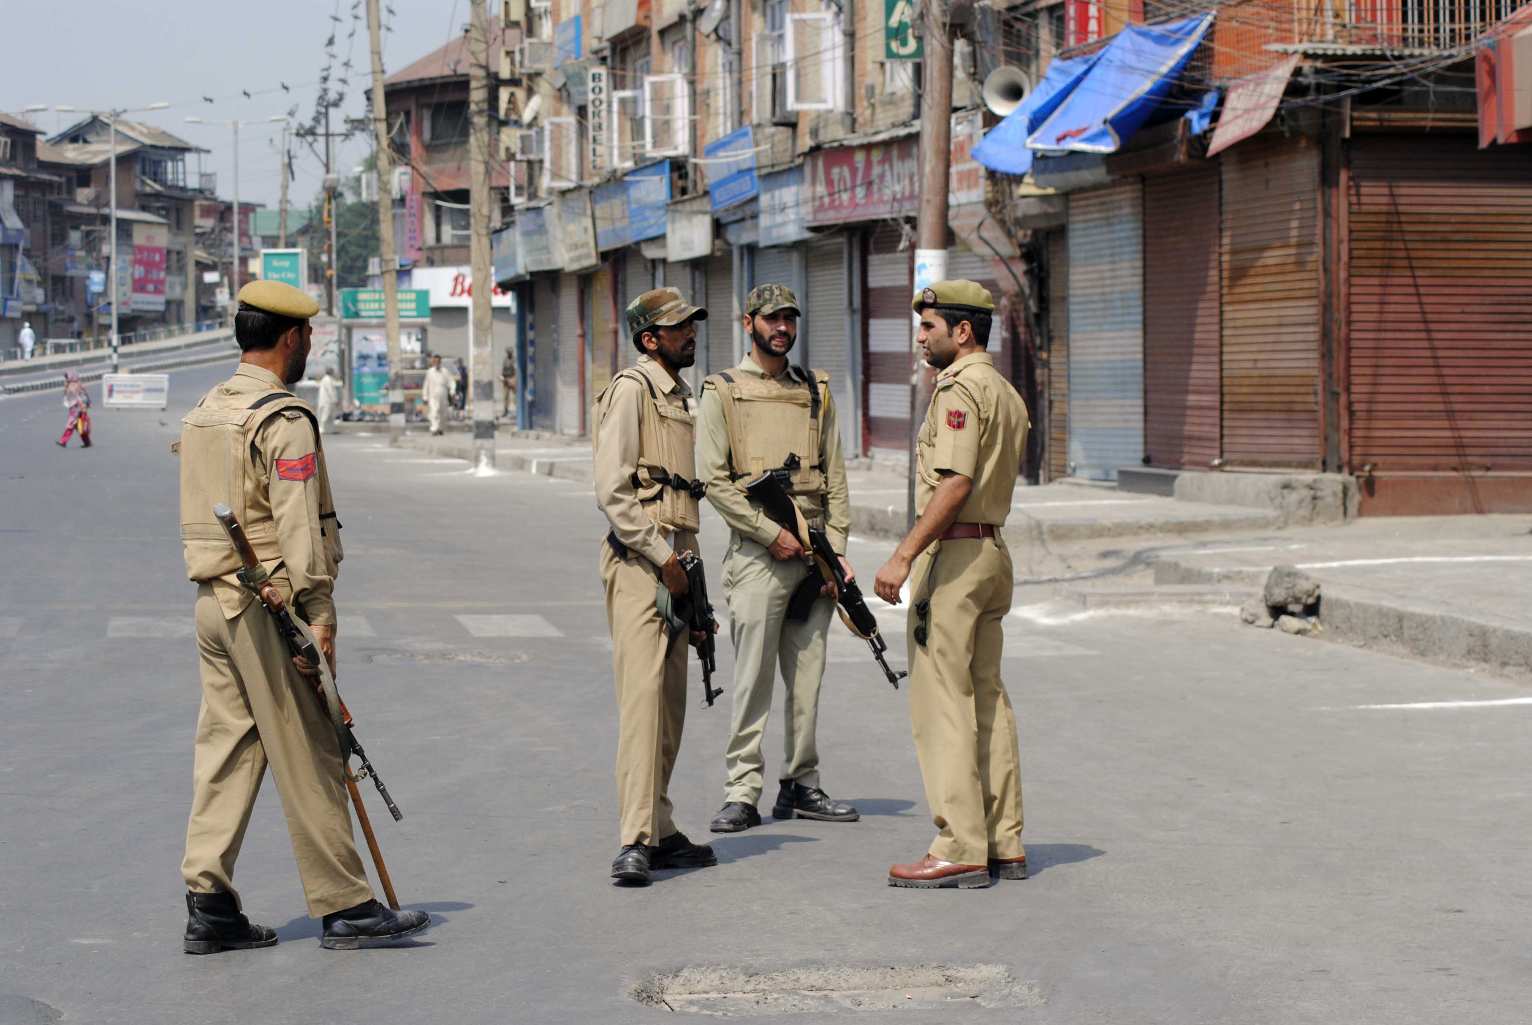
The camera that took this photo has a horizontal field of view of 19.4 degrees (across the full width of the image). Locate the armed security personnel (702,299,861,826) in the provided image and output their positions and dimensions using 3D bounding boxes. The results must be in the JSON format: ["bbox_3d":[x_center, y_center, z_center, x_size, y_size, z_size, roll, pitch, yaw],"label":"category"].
[{"bbox_3d":[0.042,0.136,14.776,0.560,1.780,0.420,-1,2,-18],"label":"armed security personnel"}]

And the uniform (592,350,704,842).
[{"bbox_3d":[-0.358,0.267,13.450,0.340,1.470,0.480,1,2,23],"label":"uniform"}]

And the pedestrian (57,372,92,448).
[{"bbox_3d":[-14.305,-2.134,92.500,0.700,1.570,0.500,0,2,-6],"label":"pedestrian"}]

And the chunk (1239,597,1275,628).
[{"bbox_3d":[2.851,0.568,25.898,0.210,0.180,0.200,0,2,11],"label":"chunk"}]

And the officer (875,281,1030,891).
[{"bbox_3d":[0.553,0.210,13.300,0.440,1.790,0.500,1,2,22],"label":"officer"}]

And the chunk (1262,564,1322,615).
[{"bbox_3d":[3.320,0.479,28.200,0.350,0.310,0.300,0,2,0],"label":"chunk"}]

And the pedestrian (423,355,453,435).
[{"bbox_3d":[-6.988,-2.497,95.500,0.600,1.700,0.420,0,2,6],"label":"pedestrian"}]

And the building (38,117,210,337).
[{"bbox_3d":[-30.144,-13.143,210.000,5.800,11.200,7.500,1,2,22],"label":"building"}]

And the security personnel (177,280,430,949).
[{"bbox_3d":[-1.219,0.265,11.701,0.620,1.730,0.540,-2,2,-38],"label":"security personnel"}]

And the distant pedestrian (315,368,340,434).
[{"bbox_3d":[-10.576,-2.665,108.000,0.520,1.600,0.480,0,2,0],"label":"distant pedestrian"}]

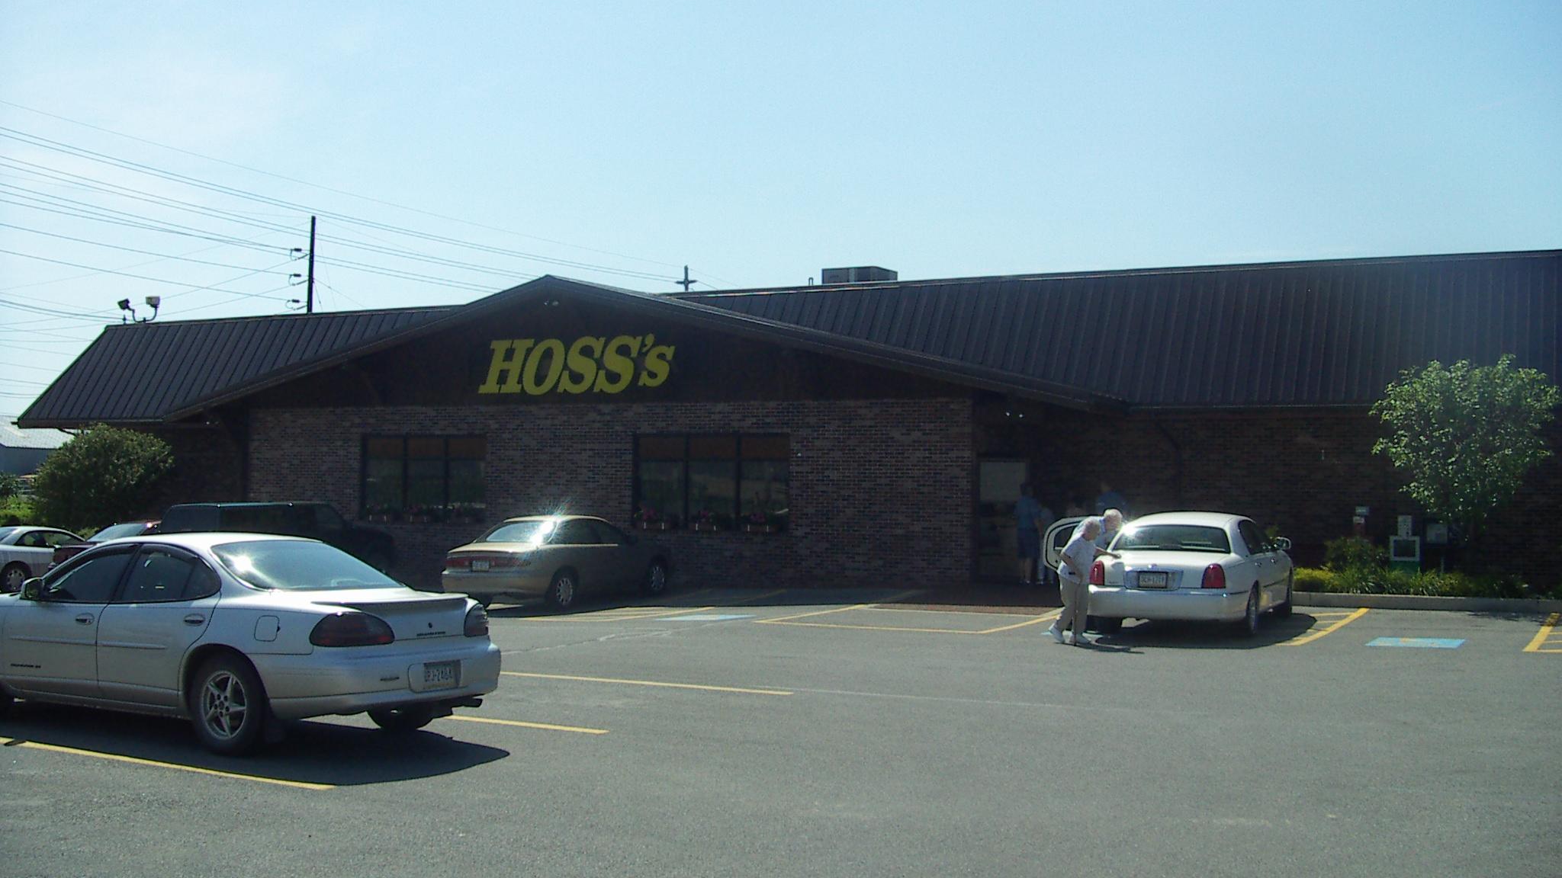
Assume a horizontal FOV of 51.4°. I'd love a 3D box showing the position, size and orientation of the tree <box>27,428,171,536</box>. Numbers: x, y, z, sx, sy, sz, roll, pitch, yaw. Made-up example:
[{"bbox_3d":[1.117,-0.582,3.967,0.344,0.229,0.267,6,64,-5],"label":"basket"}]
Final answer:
[{"bbox_3d":[-16.039,1.068,38.257,3.300,2.800,3.100,1,-2,-17],"label":"tree"}]

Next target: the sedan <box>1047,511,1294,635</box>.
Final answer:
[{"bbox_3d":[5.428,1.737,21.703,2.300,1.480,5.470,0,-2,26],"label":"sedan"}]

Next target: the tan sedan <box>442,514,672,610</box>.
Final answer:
[{"bbox_3d":[-3.535,1.974,26.881,1.850,1.440,4.950,0,-2,26],"label":"tan sedan"}]

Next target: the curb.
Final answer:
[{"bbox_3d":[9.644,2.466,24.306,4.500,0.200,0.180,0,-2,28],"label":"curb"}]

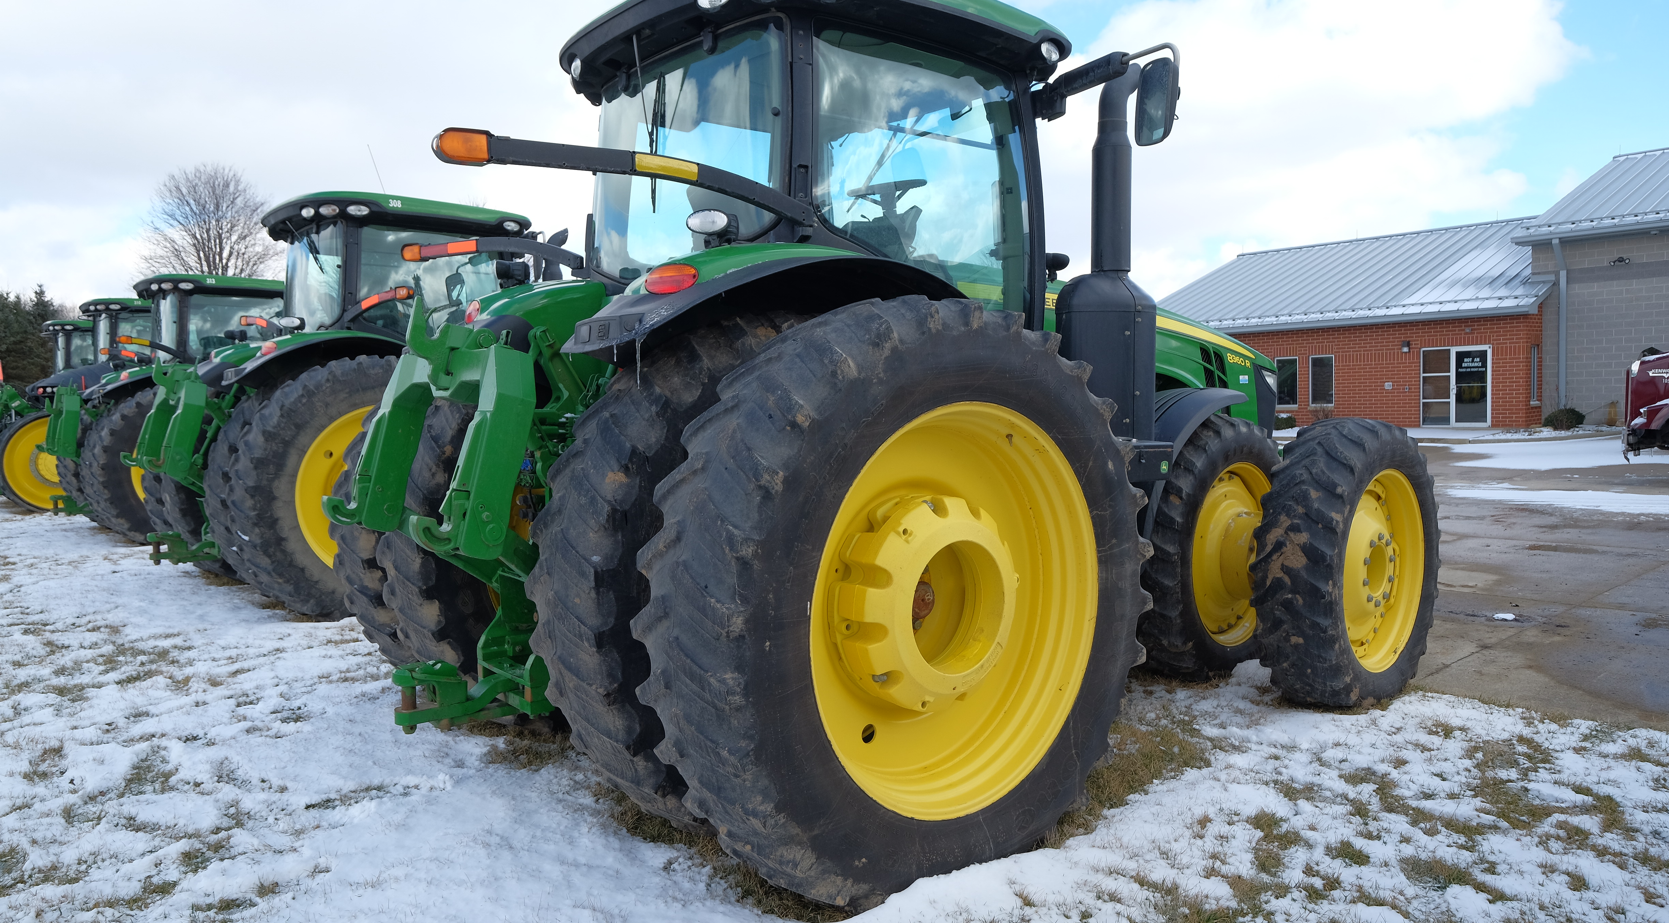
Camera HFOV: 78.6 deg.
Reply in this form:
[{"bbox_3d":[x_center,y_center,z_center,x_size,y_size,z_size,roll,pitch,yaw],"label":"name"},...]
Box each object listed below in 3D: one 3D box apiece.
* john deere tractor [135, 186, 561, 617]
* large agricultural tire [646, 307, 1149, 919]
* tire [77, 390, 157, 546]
[{"bbox_3d":[-3.295,-0.565,9.919,6.000,3.270,3.600,-2,3,-42],"label":"john deere tractor"},{"bbox_3d":[0.311,0.446,3.417,2.000,1.950,0.490,-1,3,-40],"label":"large agricultural tire"},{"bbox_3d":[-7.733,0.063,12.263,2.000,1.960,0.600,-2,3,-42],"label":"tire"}]

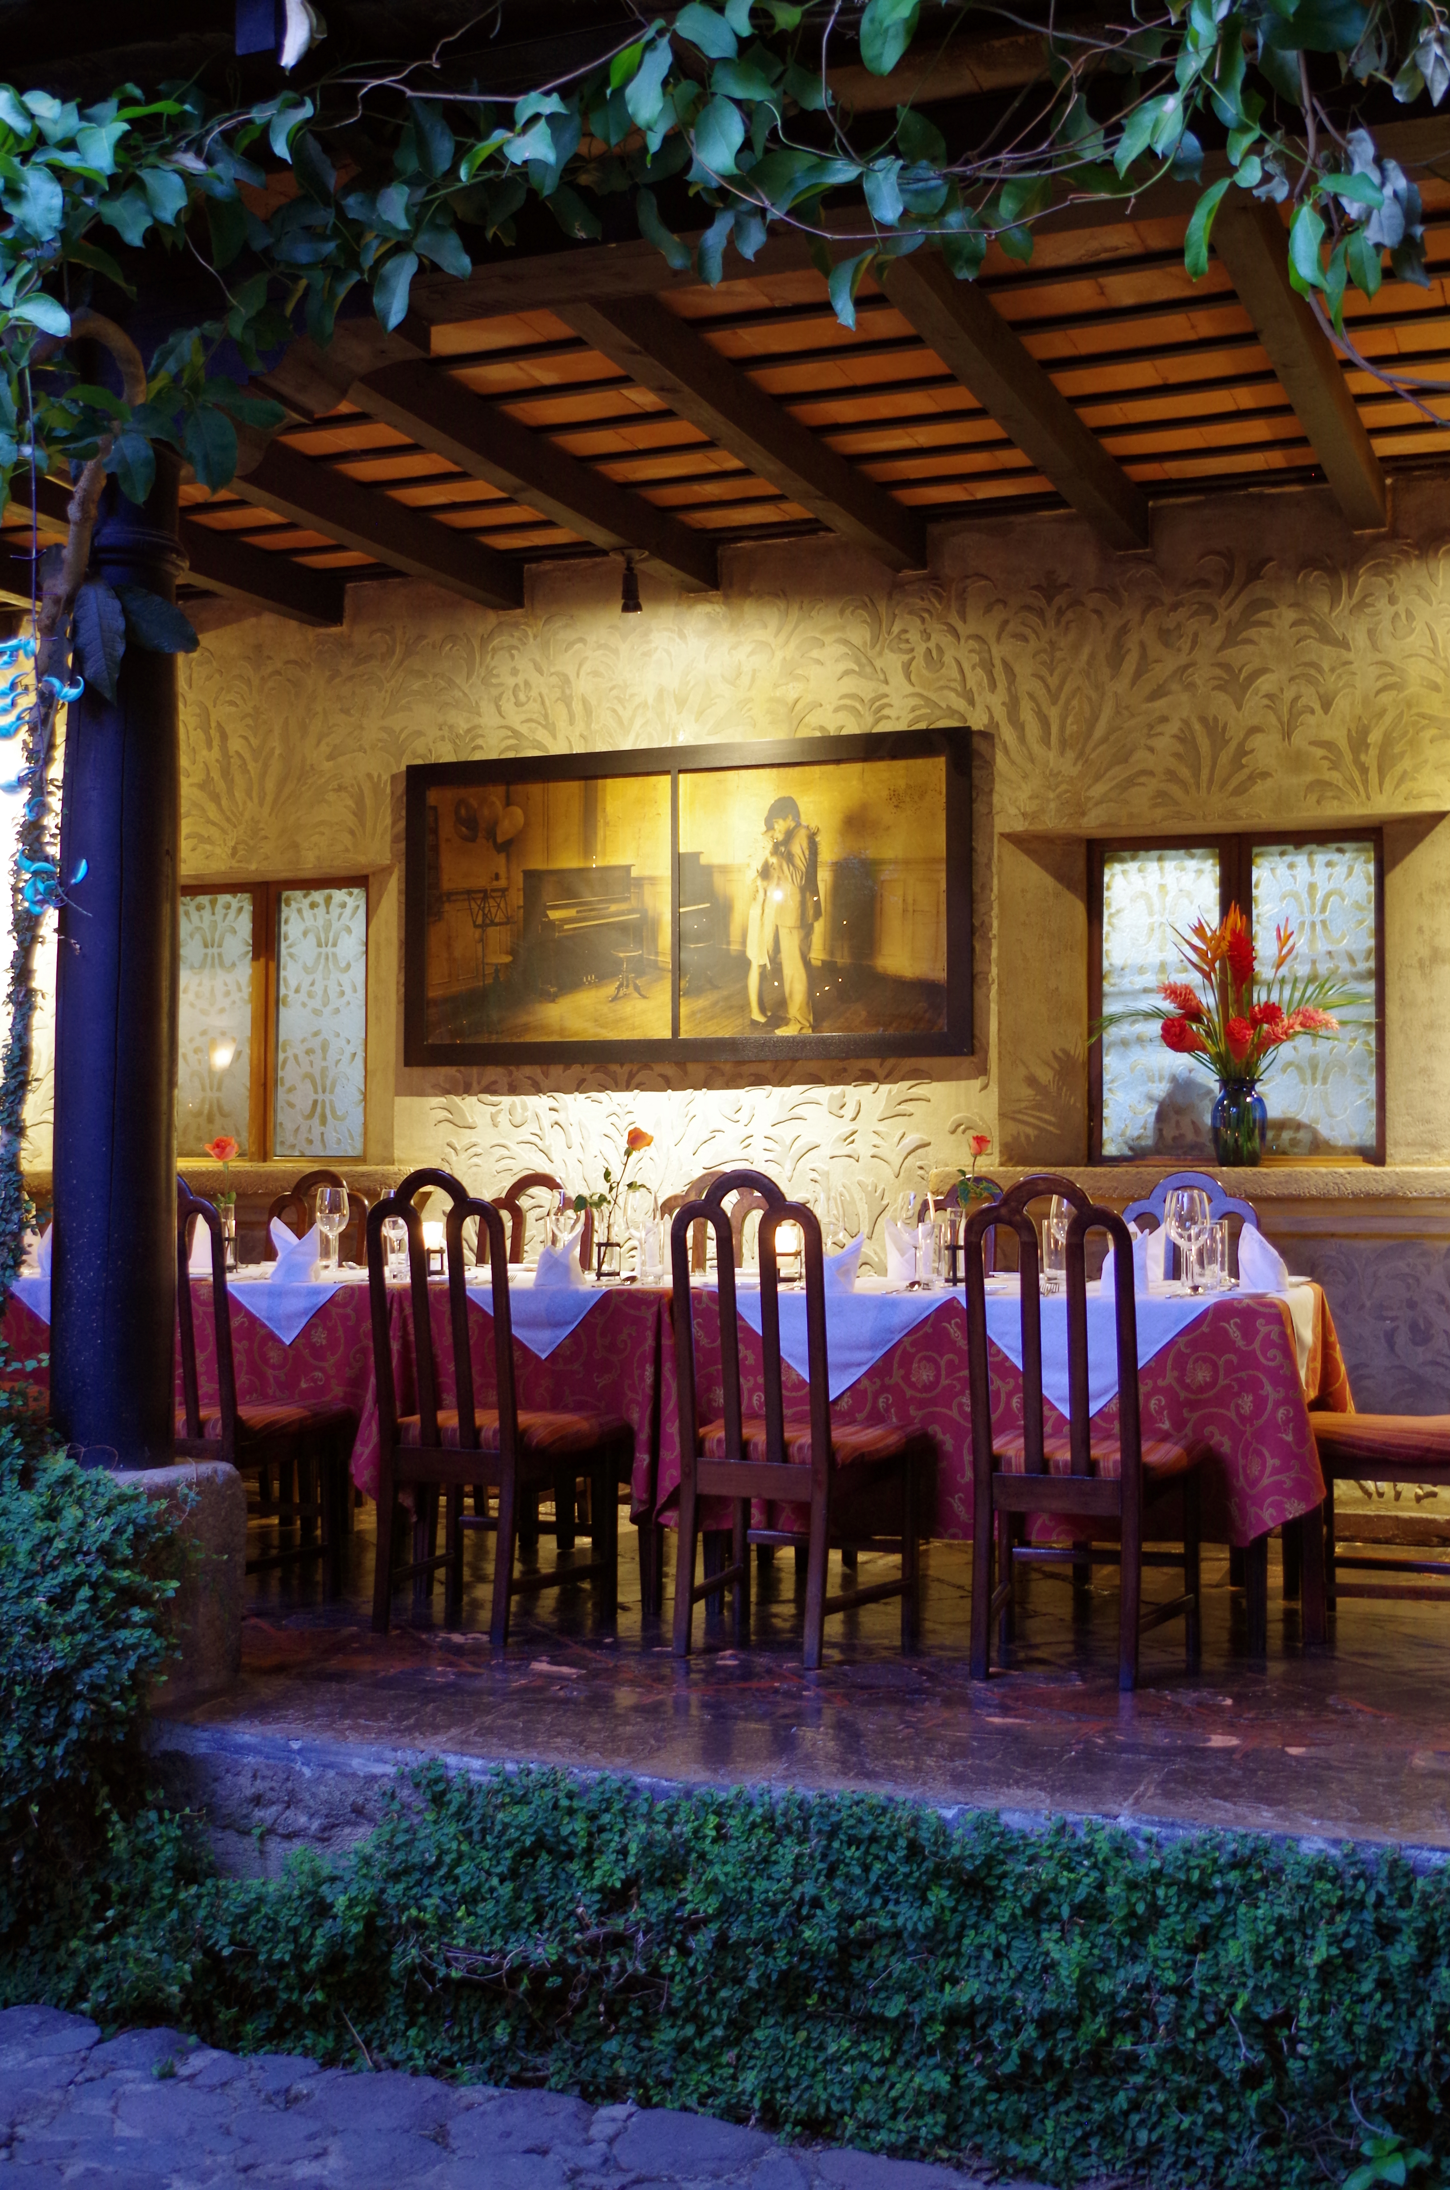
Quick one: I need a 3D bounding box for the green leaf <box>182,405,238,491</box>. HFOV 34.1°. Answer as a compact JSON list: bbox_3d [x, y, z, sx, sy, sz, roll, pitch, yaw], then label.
[{"bbox_3d":[-0.944,-1.187,4.350,0.094,0.180,0.040,-12,-2,-13],"label":"green leaf"}]

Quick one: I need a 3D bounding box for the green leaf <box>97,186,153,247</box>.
[{"bbox_3d":[-1.090,-1.596,4.300,0.090,0.115,0.040,-12,-2,0],"label":"green leaf"}]

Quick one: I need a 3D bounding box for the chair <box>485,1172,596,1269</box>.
[{"bbox_3d":[-0.641,0.738,6.692,0.460,1.045,0.500,-1,-2,22],"label":"chair"}]

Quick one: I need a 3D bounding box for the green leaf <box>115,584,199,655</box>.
[{"bbox_3d":[-1.103,-0.924,4.600,0.190,0.095,0.045,38,-4,0],"label":"green leaf"}]

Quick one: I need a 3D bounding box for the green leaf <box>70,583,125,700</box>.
[{"bbox_3d":[-1.163,-0.844,4.400,0.092,0.237,0.040,-9,-2,-15],"label":"green leaf"}]

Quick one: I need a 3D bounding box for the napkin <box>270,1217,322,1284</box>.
[{"bbox_3d":[-1.041,0.378,5.740,0.128,0.160,0.090,-1,-2,20],"label":"napkin"}]

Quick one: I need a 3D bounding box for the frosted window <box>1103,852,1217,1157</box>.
[{"bbox_3d":[1.296,-0.275,7.048,0.366,0.932,0.050,-1,-2,20],"label":"frosted window"}]

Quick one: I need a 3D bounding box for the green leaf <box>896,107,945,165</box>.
[{"bbox_3d":[0.334,-1.641,4.050,0.067,0.114,0.040,-35,0,3],"label":"green leaf"}]

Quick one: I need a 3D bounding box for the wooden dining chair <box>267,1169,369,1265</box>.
[{"bbox_3d":[-1.344,0.756,7.253,0.480,1.050,0.450,-1,-2,21],"label":"wooden dining chair"}]

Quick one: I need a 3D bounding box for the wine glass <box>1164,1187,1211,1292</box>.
[{"bbox_3d":[1.061,0.337,5.412,0.088,0.225,0.088,-1,-2,21],"label":"wine glass"}]

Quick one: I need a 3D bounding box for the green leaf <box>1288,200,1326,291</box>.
[{"bbox_3d":[0.898,-1.310,3.650,0.060,0.140,0.040,-5,-2,0],"label":"green leaf"}]

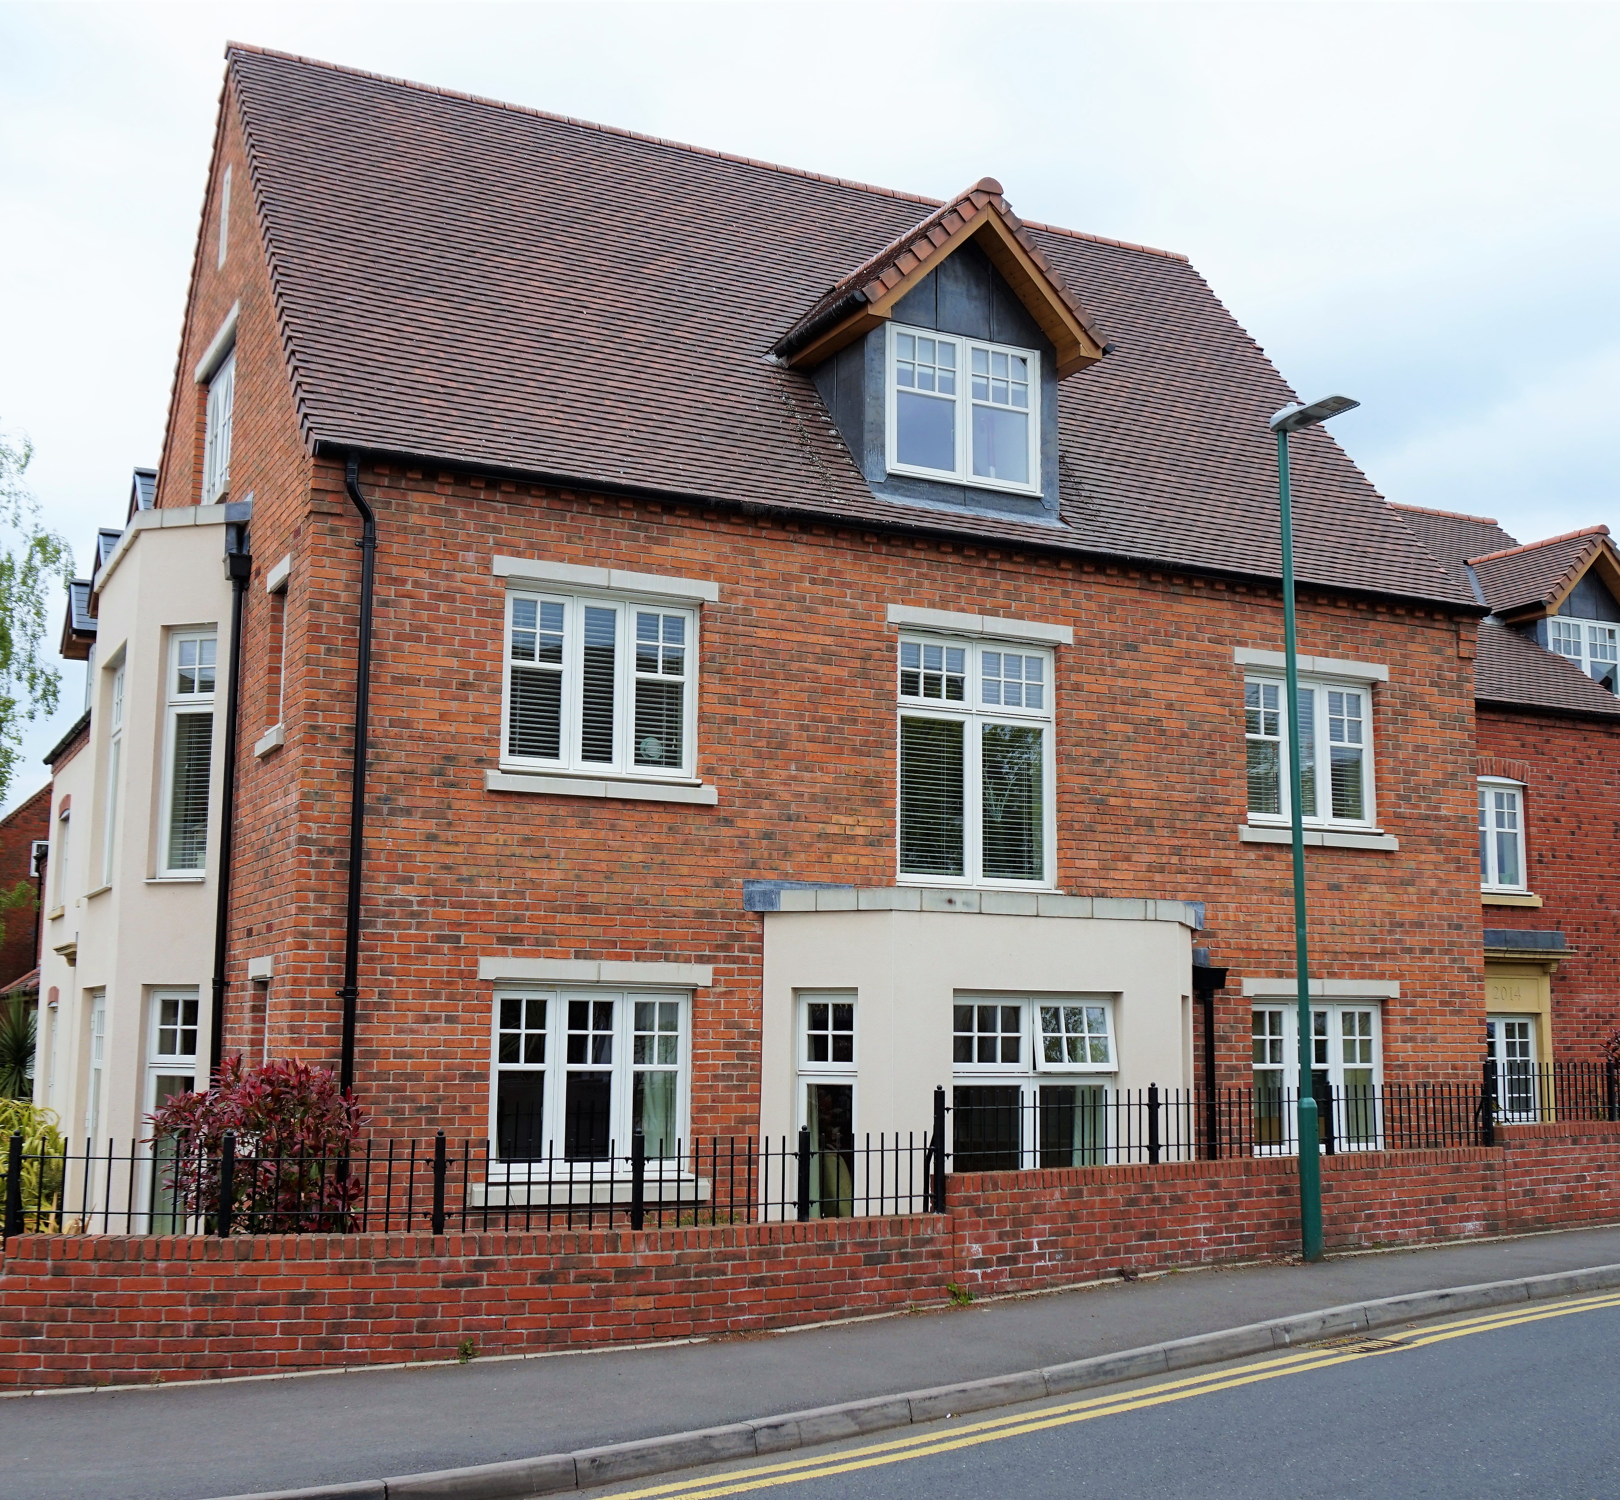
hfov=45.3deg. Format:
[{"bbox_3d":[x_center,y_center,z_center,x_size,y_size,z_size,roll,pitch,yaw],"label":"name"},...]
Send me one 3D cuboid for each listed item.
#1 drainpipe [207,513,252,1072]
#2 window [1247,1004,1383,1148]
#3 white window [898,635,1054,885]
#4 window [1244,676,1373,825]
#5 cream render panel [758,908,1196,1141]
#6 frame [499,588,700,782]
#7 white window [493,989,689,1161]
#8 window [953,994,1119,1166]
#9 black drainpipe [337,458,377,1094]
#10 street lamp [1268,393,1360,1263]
[{"bbox_3d":[-4.404,0.978,14.429,0.200,5.450,0.220,5,-10,-27],"label":"drainpipe"},{"bbox_3d":[4.288,2.779,16.400,1.470,1.270,0.110,5,-9,-27],"label":"window"},{"bbox_3d":[1.297,0.119,15.274,1.490,1.960,0.100,5,-10,-27],"label":"white window"},{"bbox_3d":[4.313,0.037,16.793,1.470,1.290,0.110,5,-9,-27],"label":"window"},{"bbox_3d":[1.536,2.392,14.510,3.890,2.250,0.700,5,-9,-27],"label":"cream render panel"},{"bbox_3d":[-1.490,-0.441,13.827,1.480,1.290,0.110,5,-9,-27],"label":"frame"},{"bbox_3d":[-1.529,2.306,13.478,1.480,1.230,0.100,5,-10,-27],"label":"white window"},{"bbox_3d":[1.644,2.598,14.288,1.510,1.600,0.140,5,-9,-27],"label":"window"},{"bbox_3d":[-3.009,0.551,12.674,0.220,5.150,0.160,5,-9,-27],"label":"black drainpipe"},{"bbox_3d":[3.619,0.493,13.716,0.270,6.100,0.720,7,-11,-38],"label":"street lamp"}]

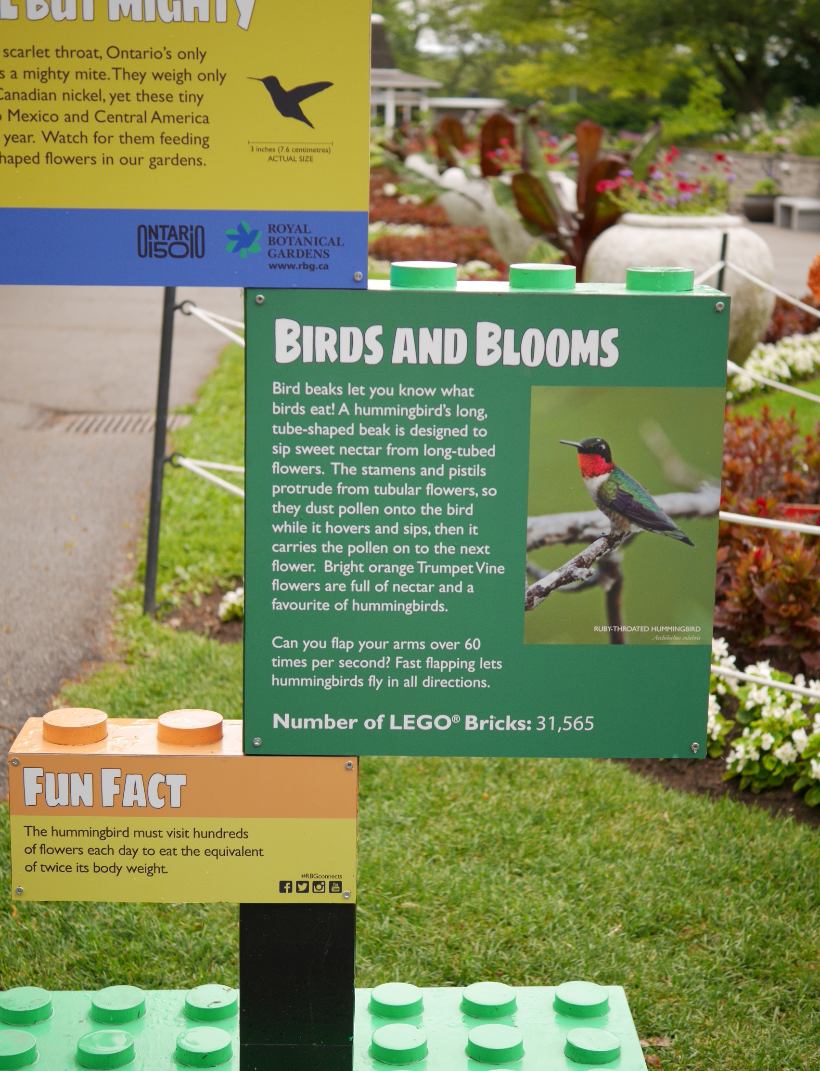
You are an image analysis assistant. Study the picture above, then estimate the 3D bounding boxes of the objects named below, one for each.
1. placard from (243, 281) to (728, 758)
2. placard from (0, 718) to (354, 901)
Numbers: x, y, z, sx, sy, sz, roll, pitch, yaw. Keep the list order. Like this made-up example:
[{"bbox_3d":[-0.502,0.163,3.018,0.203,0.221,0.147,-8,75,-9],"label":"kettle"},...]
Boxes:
[{"bbox_3d":[0.068,-0.026,1.864,0.452,0.472,0.123,1,12,-2],"label":"placard"},{"bbox_3d":[-0.223,0.269,1.916,0.339,0.168,0.118,1,12,-2],"label":"placard"}]

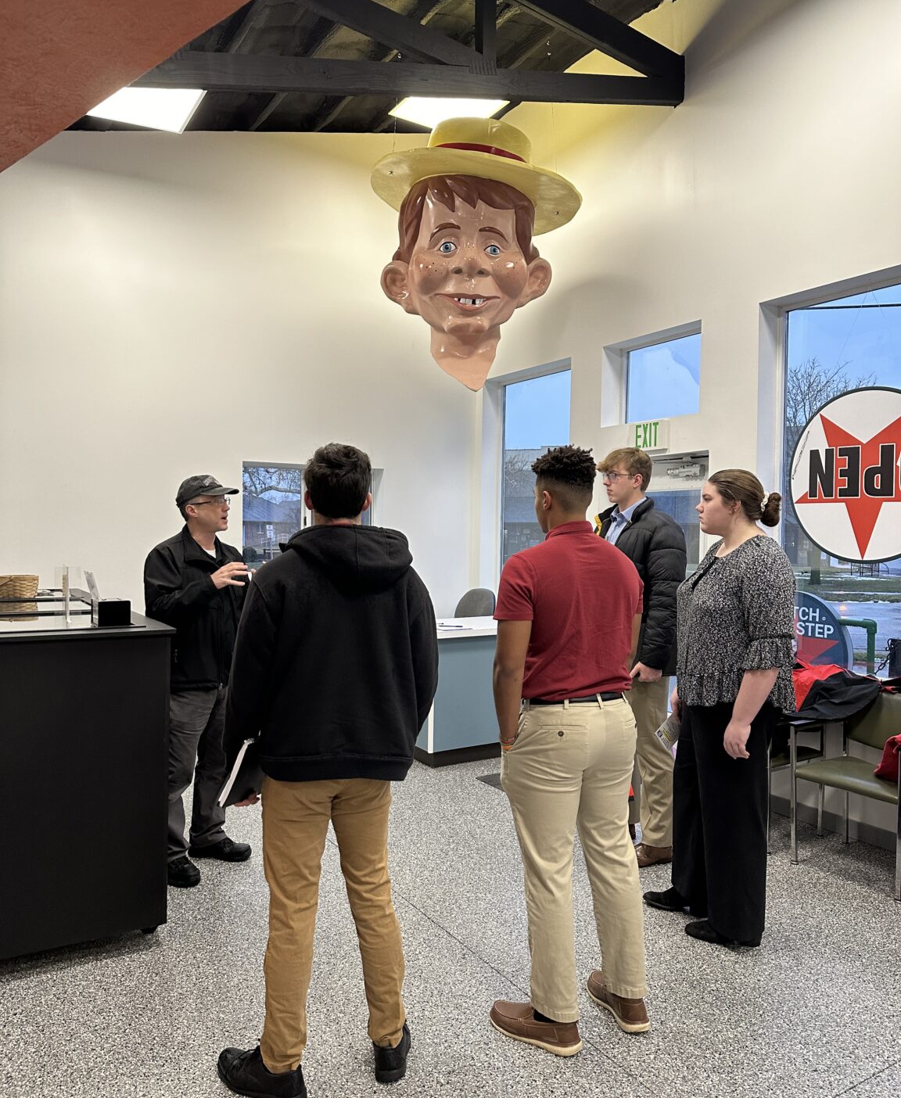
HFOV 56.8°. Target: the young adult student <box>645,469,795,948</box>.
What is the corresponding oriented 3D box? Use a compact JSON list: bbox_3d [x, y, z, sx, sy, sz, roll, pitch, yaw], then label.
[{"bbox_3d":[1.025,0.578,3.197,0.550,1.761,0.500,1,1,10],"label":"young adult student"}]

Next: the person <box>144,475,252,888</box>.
[{"bbox_3d":[-1.072,0.542,3.652,0.520,1.760,0.560,2,2,30],"label":"person"}]

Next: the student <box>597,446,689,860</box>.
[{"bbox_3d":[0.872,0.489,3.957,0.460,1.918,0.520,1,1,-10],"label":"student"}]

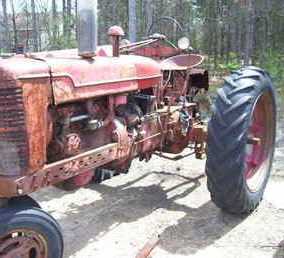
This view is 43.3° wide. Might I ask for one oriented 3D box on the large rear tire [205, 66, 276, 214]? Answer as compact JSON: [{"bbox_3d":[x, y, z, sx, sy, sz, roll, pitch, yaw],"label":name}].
[{"bbox_3d":[1.045,0.124,3.600,0.300,1.465,1.465,6,12,33],"label":"large rear tire"}]

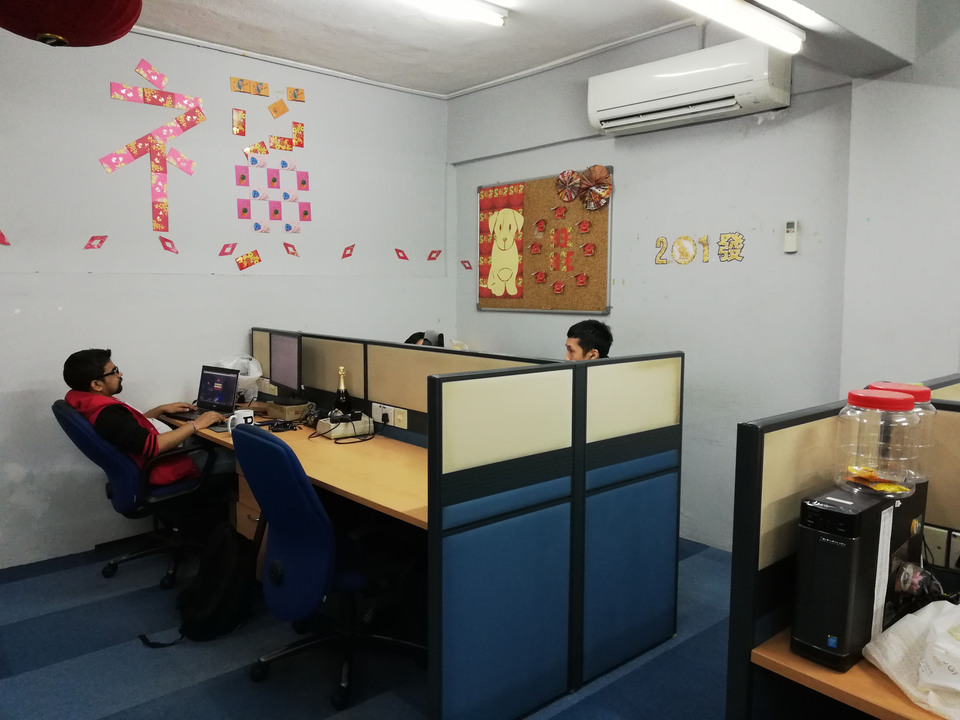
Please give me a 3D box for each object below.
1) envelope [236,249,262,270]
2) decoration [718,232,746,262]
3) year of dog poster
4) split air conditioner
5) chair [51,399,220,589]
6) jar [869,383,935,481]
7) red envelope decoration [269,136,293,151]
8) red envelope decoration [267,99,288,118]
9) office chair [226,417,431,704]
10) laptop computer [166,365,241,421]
[{"bbox_3d":[-1.414,-0.612,4.588,0.154,0.072,0.010,-35,26,-34],"label":"envelope"},{"bbox_3d":[1.335,-0.596,3.966,0.010,0.157,0.159,-5,7,-41],"label":"decoration"},{"bbox_3d":[0.395,-0.763,5.040,0.032,0.904,1.248,-5,7,-41],"label":"year of dog poster"},{"bbox_3d":[1.051,-1.401,3.910,0.224,0.312,1.078,-5,7,-41],"label":"split air conditioner"},{"bbox_3d":[-1.669,0.619,3.806,0.810,0.910,0.650,-4,7,-33],"label":"chair"},{"bbox_3d":[0.928,0.158,1.674,0.154,0.202,0.154,-5,7,-41],"label":"jar"},{"bbox_3d":[-1.235,-1.348,4.670,0.158,0.076,0.008,-5,7,-41],"label":"red envelope decoration"},{"bbox_3d":[-1.246,-1.555,4.646,0.010,0.074,0.121,6,43,48],"label":"red envelope decoration"},{"bbox_3d":[-0.552,0.682,2.829,0.730,0.975,0.660,-5,7,-41],"label":"office chair"},{"bbox_3d":[-1.551,0.187,4.148,0.340,0.250,0.275,4,7,36],"label":"laptop computer"}]

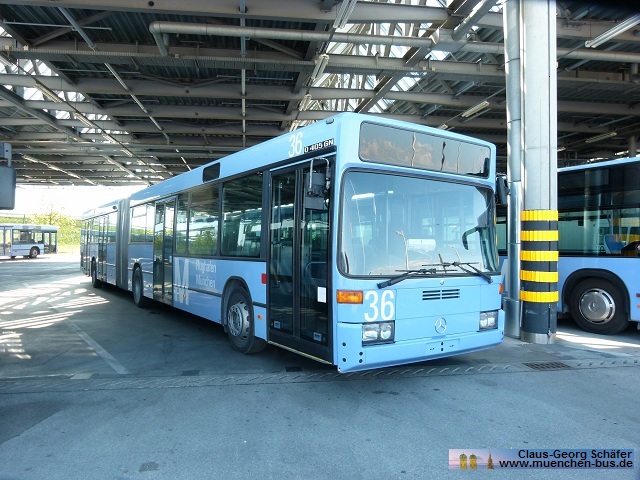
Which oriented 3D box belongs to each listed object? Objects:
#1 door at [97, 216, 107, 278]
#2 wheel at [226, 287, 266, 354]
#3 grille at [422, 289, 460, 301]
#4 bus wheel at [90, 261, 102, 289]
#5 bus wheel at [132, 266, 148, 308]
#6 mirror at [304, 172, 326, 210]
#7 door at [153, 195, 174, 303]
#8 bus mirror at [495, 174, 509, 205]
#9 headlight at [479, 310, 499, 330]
[{"bbox_3d":[-7.542,0.343,16.095,0.080,2.200,1.420,2,-2,-35],"label":"door"},{"bbox_3d":[-1.033,1.163,6.732,0.290,0.950,0.950,1,-2,-34],"label":"wheel"},{"bbox_3d":[1.349,0.610,5.152,0.600,0.100,0.040,1,-2,-34],"label":"grille"},{"bbox_3d":[-8.285,1.318,17.338,0.320,0.950,0.950,2,-2,-35],"label":"bus wheel"},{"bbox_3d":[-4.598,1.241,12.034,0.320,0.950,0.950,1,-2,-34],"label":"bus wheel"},{"bbox_3d":[-0.043,-0.465,4.432,0.190,0.370,0.120,1,-2,-34],"label":"mirror"},{"bbox_3d":[-3.315,0.263,9.901,0.080,2.200,1.420,1,-2,-34],"label":"door"},{"bbox_3d":[2.422,-0.657,6.133,0.190,0.380,0.120,1,-2,-34],"label":"bus mirror"},{"bbox_3d":[2.049,0.983,5.692,0.390,0.230,0.100,1,-2,-34],"label":"headlight"}]

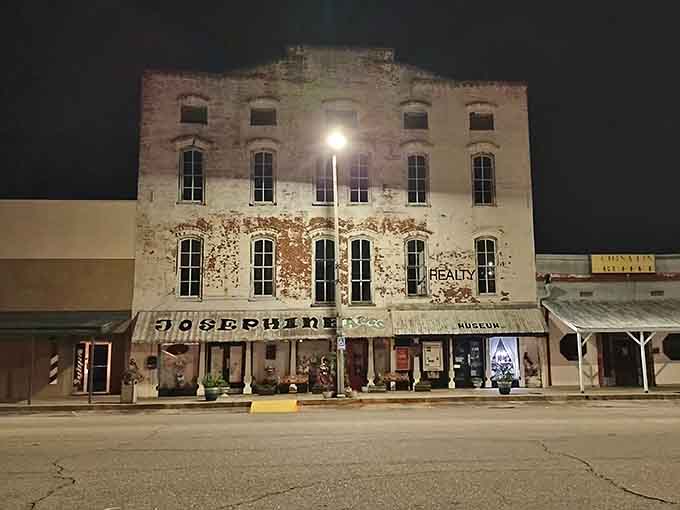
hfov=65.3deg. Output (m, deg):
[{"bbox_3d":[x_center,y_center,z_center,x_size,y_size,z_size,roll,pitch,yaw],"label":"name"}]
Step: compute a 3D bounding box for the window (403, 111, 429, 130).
[{"bbox_3d":[3.457,-6.159,24.288,1.207,0.951,0.200,0,-7,-4],"label":"window"}]

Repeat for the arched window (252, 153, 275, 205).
[{"bbox_3d":[-3.328,-3.372,23.074,0.948,2.409,0.180,0,-7,-6],"label":"arched window"}]

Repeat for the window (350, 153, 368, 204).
[{"bbox_3d":[0.876,-3.382,23.526,0.874,2.206,0.180,0,-7,-6],"label":"window"}]

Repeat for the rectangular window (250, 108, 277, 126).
[{"bbox_3d":[-3.430,-6.165,23.782,1.156,0.838,0.200,0,-7,-4],"label":"rectangular window"}]

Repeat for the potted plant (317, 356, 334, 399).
[{"bbox_3d":[-0.546,4.695,20.330,0.678,1.626,0.620,0,-7,-6],"label":"potted plant"}]

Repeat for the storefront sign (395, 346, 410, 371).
[{"bbox_3d":[2.615,4.312,22.100,0.654,0.983,0.060,0,-8,-5],"label":"storefront sign"}]

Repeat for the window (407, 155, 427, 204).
[{"bbox_3d":[3.456,-3.411,23.964,0.916,2.314,0.200,0,-7,-4],"label":"window"}]

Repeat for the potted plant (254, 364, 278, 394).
[{"bbox_3d":[-2.985,5.057,21.544,0.997,1.246,0.650,0,-7,-6],"label":"potted plant"}]

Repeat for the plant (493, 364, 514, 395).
[{"bbox_3d":[6.638,5.054,21.533,0.888,1.193,0.888,0,-7,-4],"label":"plant"}]

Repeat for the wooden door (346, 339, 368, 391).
[{"bbox_3d":[0.737,4.544,22.009,0.898,2.199,0.100,0,-8,-5],"label":"wooden door"}]

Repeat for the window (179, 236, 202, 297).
[{"bbox_3d":[-6.418,0.537,22.771,1.012,2.500,0.200,0,-7,-4],"label":"window"}]

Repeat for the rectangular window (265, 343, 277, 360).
[{"bbox_3d":[-2.941,4.109,22.526,0.484,0.733,0.120,0,-7,-6],"label":"rectangular window"}]

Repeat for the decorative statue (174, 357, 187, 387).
[{"bbox_3d":[-6.787,5.000,22.571,0.501,1.337,0.400,0,-7,-4],"label":"decorative statue"}]

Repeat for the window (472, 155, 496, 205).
[{"bbox_3d":[6.378,-3.361,23.532,1.026,2.357,0.180,0,-8,-5],"label":"window"}]

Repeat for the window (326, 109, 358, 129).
[{"bbox_3d":[0.112,-6.120,23.779,1.444,0.933,0.180,0,-7,-6],"label":"window"}]

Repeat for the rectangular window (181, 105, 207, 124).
[{"bbox_3d":[-6.344,-6.115,23.086,1.126,0.905,0.180,0,-7,-6],"label":"rectangular window"}]

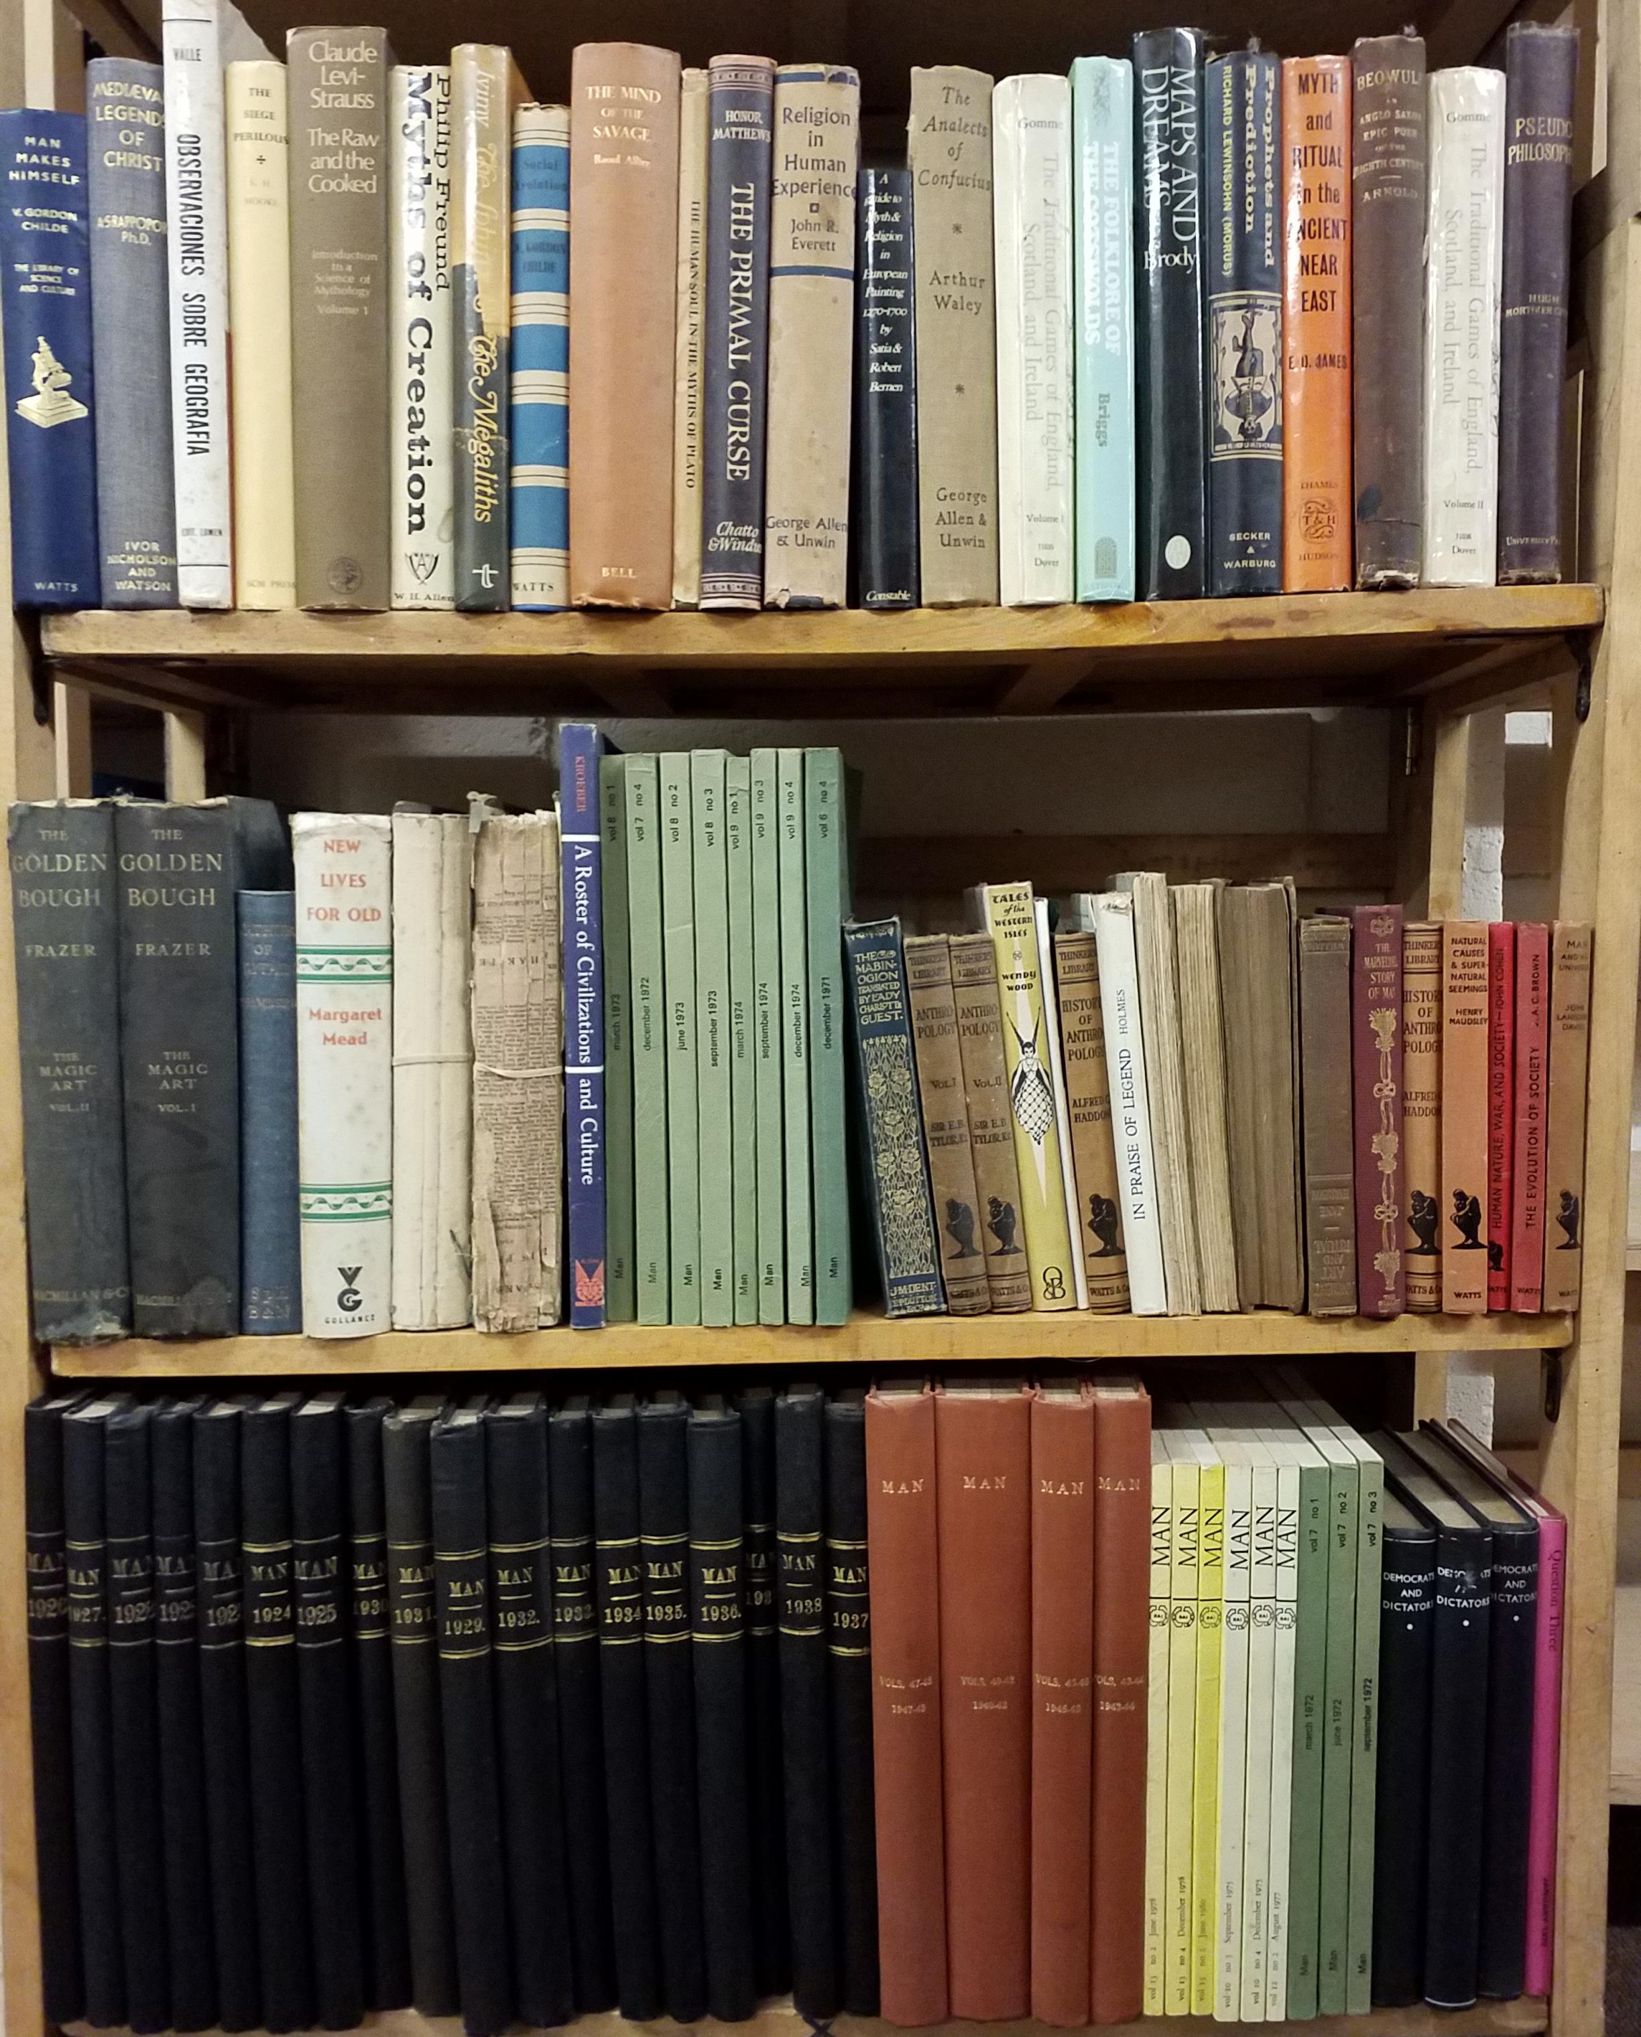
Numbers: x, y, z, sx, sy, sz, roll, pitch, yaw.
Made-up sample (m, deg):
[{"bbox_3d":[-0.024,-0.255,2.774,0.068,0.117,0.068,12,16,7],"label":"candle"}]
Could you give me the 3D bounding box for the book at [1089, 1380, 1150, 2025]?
[{"bbox_3d":[0.130,0.293,0.840,0.024,0.279,0.205,0,4,0],"label":"book"}]

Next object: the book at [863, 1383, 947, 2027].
[{"bbox_3d":[0.040,0.296,0.847,0.029,0.284,0.205,-1,4,1],"label":"book"}]

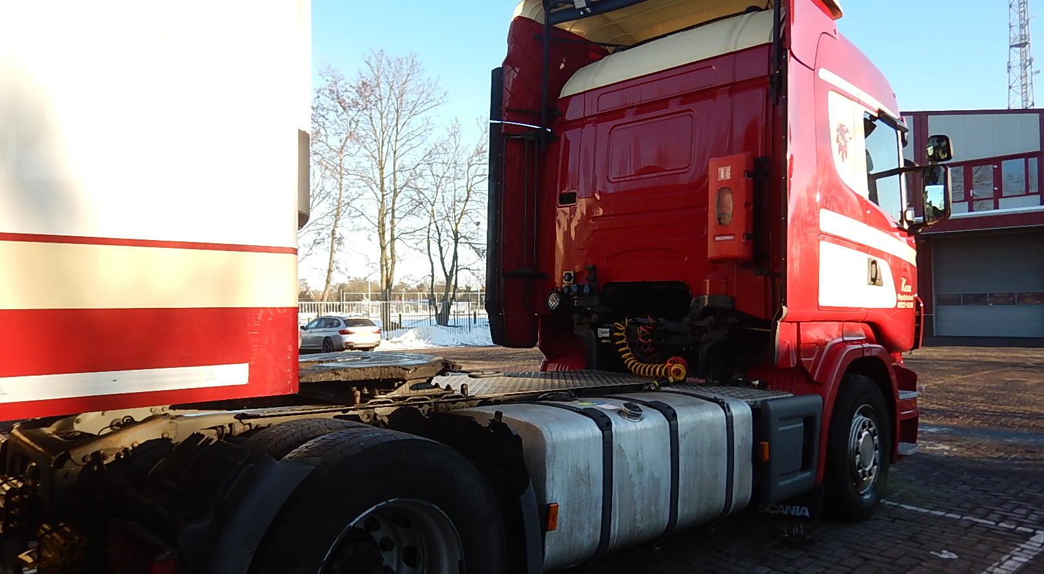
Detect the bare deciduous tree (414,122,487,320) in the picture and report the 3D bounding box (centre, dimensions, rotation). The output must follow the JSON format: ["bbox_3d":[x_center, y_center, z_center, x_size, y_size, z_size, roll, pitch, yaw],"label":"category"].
[{"bbox_3d":[-5.250,-5.100,57.000,7.000,16.400,7.000,-1,-1,0],"label":"bare deciduous tree"}]

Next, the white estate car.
[{"bbox_3d":[-7.880,1.950,30.100,1.880,1.490,4.920,1,-2,-43],"label":"white estate car"}]

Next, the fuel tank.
[{"bbox_3d":[0.466,0.920,3.759,1.570,0.660,0.700,1,-2,-41],"label":"fuel tank"}]

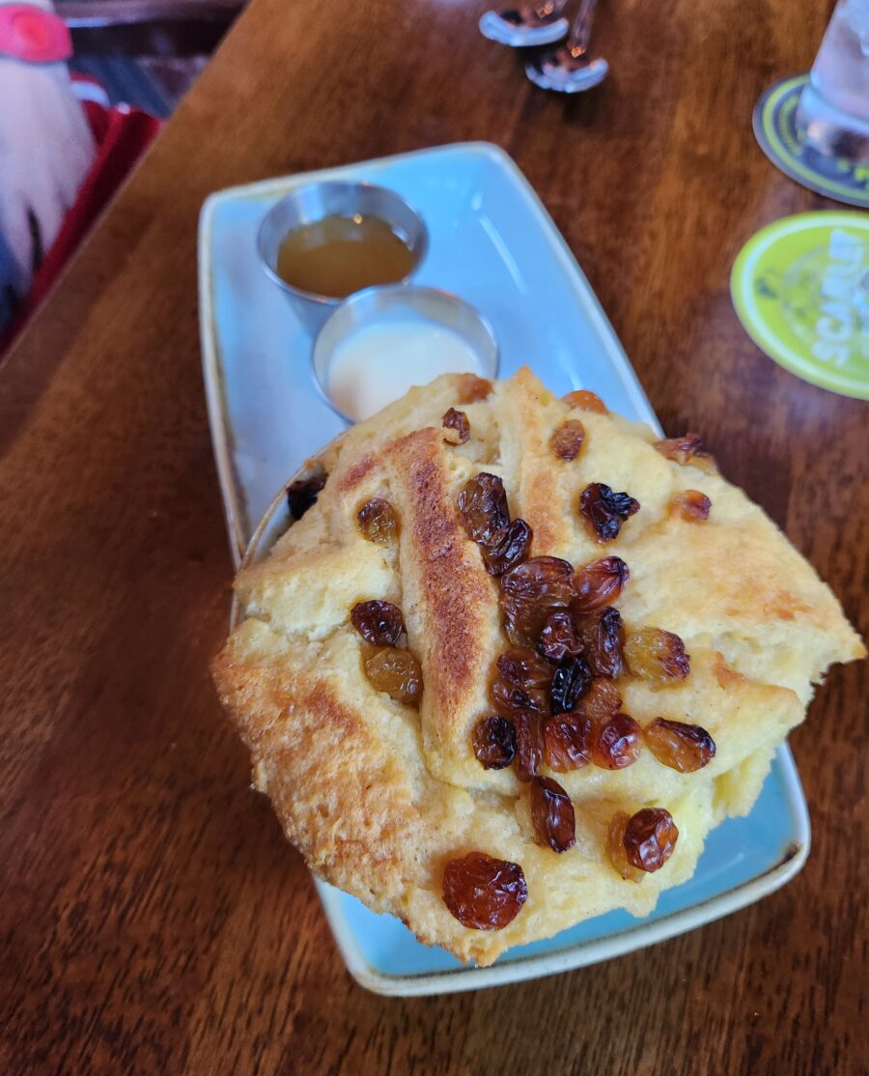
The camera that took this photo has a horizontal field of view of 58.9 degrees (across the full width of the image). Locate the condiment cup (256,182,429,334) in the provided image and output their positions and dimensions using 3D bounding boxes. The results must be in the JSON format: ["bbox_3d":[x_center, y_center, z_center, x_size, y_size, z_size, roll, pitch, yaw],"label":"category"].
[{"bbox_3d":[-0.032,-0.095,0.282,0.060,0.036,0.060,0,63,1],"label":"condiment cup"}]

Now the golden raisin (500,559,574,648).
[{"bbox_3d":[0.023,0.014,0.167,0.016,0.009,0.020,-9,65,-5],"label":"golden raisin"}]

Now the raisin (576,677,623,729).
[{"bbox_3d":[0.034,0.035,0.160,0.009,0.007,0.014,36,70,15],"label":"raisin"}]

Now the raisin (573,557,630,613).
[{"bbox_3d":[0.035,0.010,0.163,0.014,0.008,0.009,-39,69,-17],"label":"raisin"}]

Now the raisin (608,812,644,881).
[{"bbox_3d":[0.040,0.061,0.153,0.009,0.007,0.013,-11,65,-5],"label":"raisin"}]

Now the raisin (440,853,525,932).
[{"bbox_3d":[0.010,0.069,0.151,0.016,0.008,0.013,15,65,6],"label":"raisin"}]

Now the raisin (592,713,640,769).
[{"bbox_3d":[0.035,0.039,0.150,0.009,0.008,0.011,20,65,11],"label":"raisin"}]

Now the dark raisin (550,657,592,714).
[{"bbox_3d":[0.028,0.030,0.159,0.007,0.006,0.012,22,67,10],"label":"dark raisin"}]

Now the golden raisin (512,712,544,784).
[{"bbox_3d":[0.019,0.042,0.156,0.007,0.006,0.014,-2,65,-1],"label":"golden raisin"}]

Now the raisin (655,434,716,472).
[{"bbox_3d":[0.063,-0.022,0.194,0.014,0.007,0.009,16,66,7],"label":"raisin"}]

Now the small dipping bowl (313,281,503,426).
[{"bbox_3d":[-0.009,-0.048,0.250,0.057,0.035,0.057,0,64,-1],"label":"small dipping bowl"}]

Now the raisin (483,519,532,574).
[{"bbox_3d":[0.017,0.002,0.175,0.008,0.006,0.015,25,66,11],"label":"raisin"}]

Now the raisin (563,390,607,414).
[{"bbox_3d":[0.038,-0.034,0.194,0.011,0.007,0.009,18,64,10],"label":"raisin"}]

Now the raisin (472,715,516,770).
[{"bbox_3d":[0.012,0.040,0.150,0.008,0.008,0.011,8,63,5],"label":"raisin"}]

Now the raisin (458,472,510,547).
[{"bbox_3d":[0.012,-0.007,0.180,0.011,0.009,0.018,-4,65,-2],"label":"raisin"}]

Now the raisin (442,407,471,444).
[{"bbox_3d":[0.005,-0.028,0.190,0.007,0.006,0.009,-20,64,-9],"label":"raisin"}]

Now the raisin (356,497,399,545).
[{"bbox_3d":[-0.013,-0.004,0.179,0.009,0.007,0.011,-26,65,-12],"label":"raisin"}]

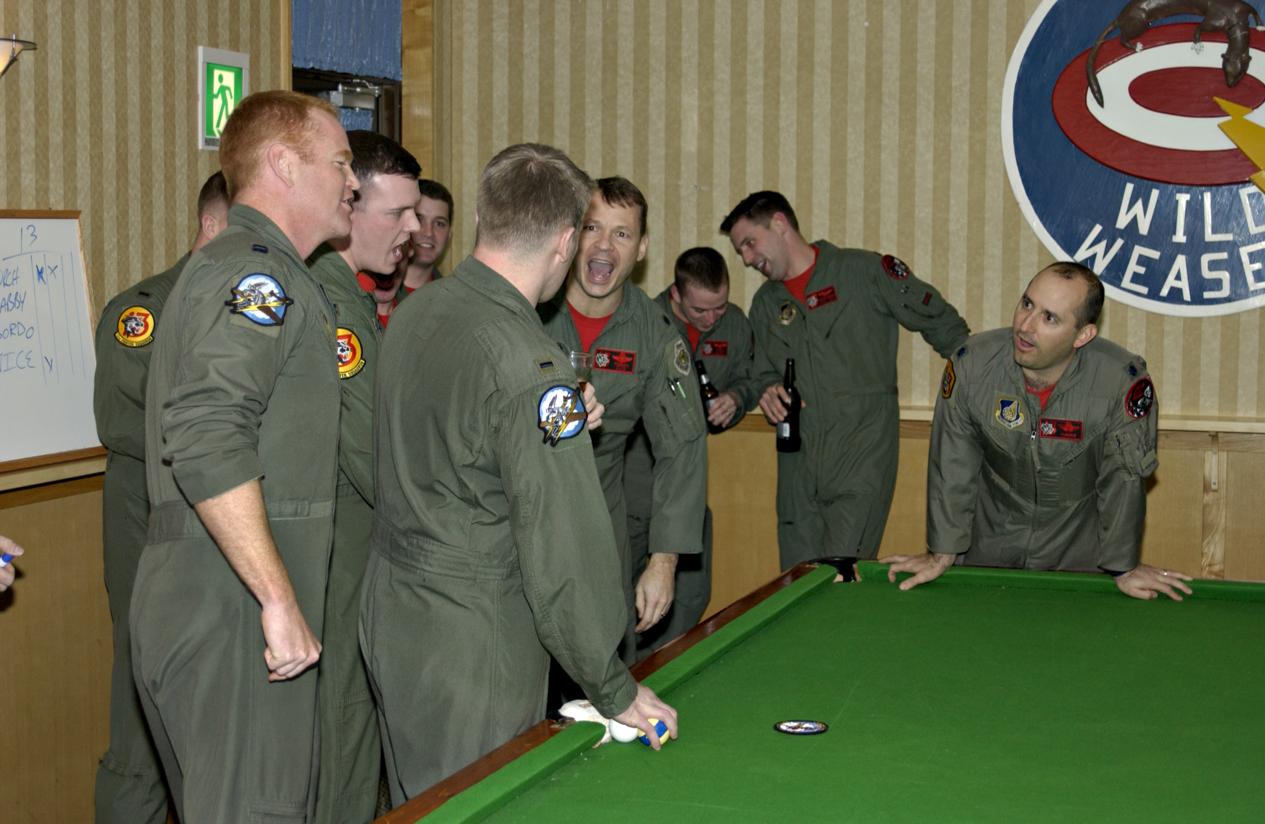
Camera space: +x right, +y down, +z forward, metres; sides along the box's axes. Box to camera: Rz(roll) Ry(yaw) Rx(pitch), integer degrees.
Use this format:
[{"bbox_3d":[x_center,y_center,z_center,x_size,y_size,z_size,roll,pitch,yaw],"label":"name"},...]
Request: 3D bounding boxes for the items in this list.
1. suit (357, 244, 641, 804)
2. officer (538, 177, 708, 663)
[{"bbox_3d":[-0.233,0.500,3.270,0.450,1.510,0.540,-2,5,-35],"label":"suit"},{"bbox_3d":[-0.062,0.375,4.384,0.530,1.775,0.370,2,4,21],"label":"officer"}]

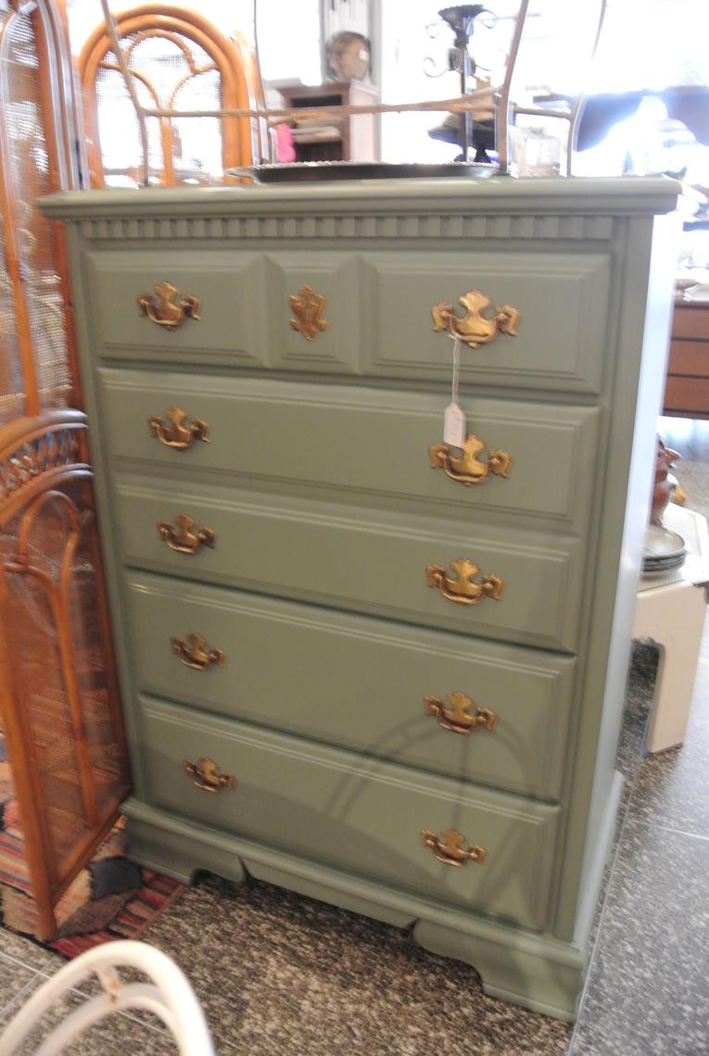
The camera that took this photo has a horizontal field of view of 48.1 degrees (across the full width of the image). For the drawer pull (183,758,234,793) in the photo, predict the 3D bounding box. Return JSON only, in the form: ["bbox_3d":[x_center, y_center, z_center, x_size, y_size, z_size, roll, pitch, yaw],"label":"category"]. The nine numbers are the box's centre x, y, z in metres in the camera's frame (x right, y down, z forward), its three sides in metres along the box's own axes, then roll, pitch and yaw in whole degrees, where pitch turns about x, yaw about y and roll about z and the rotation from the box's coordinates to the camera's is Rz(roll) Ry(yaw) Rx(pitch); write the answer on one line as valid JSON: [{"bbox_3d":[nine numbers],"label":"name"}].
[{"bbox_3d":[-0.278,0.467,1.499,0.116,0.072,0.025,8,22,23],"label":"drawer pull"}]

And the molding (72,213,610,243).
[{"bbox_3d":[-0.054,-0.398,1.057,0.771,0.029,0.016,9,23,23],"label":"molding"}]

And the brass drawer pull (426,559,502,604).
[{"bbox_3d":[0.156,0.079,1.143,0.116,0.072,0.025,8,22,23],"label":"brass drawer pull"}]

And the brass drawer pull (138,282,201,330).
[{"bbox_3d":[-0.288,-0.331,1.193,0.115,0.072,0.025,9,23,22],"label":"brass drawer pull"}]

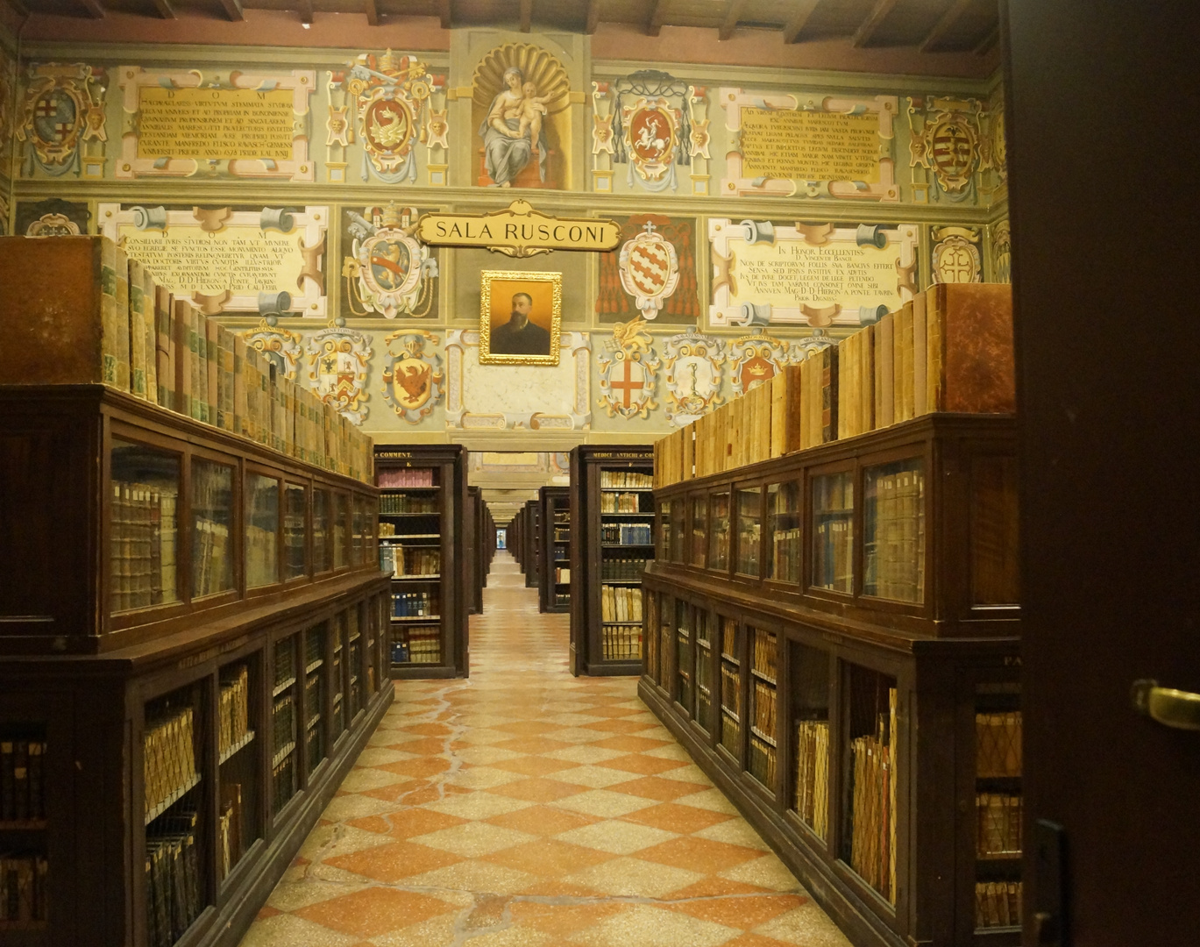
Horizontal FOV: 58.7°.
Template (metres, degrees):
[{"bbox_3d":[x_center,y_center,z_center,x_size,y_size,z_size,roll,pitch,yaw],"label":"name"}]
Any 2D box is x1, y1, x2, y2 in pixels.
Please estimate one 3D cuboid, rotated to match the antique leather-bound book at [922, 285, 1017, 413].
[{"bbox_3d":[1.241,-0.406,3.573,0.292,0.428,0.110,0,-3,-5],"label":"antique leather-bound book"}]

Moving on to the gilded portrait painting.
[{"bbox_3d":[-0.830,-1.628,11.260,0.832,0.986,0.090,0,5,-5],"label":"gilded portrait painting"}]

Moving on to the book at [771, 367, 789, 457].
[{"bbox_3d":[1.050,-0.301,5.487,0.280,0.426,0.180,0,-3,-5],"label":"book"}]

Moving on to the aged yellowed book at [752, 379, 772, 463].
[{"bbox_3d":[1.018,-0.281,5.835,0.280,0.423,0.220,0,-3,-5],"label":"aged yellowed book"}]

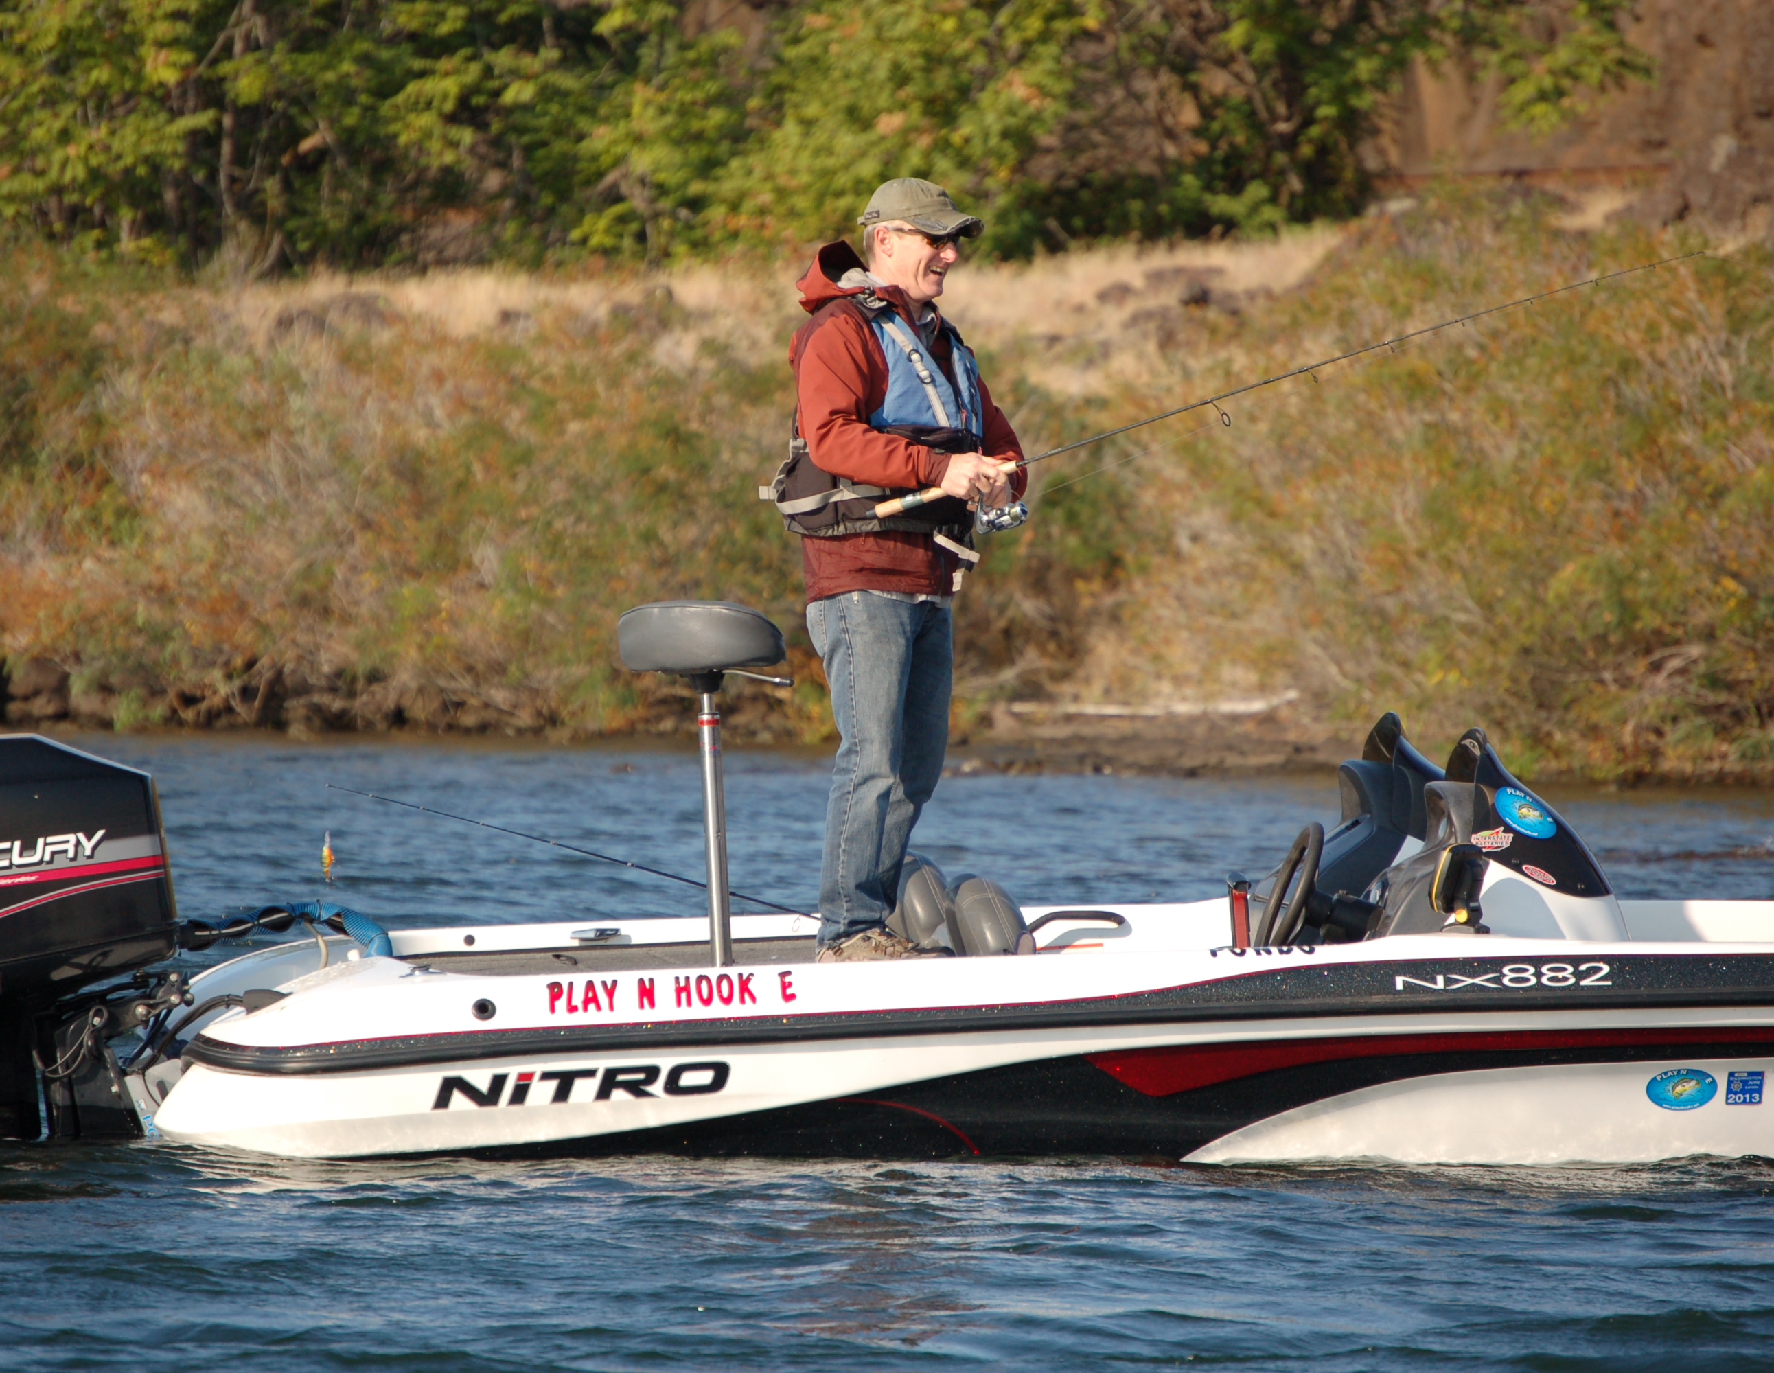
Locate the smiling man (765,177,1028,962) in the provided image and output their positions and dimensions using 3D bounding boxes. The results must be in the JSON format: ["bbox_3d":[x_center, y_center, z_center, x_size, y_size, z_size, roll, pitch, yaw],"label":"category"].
[{"bbox_3d":[0.020,-0.260,39.300,0.540,1.810,0.580,1,2,27],"label":"smiling man"}]

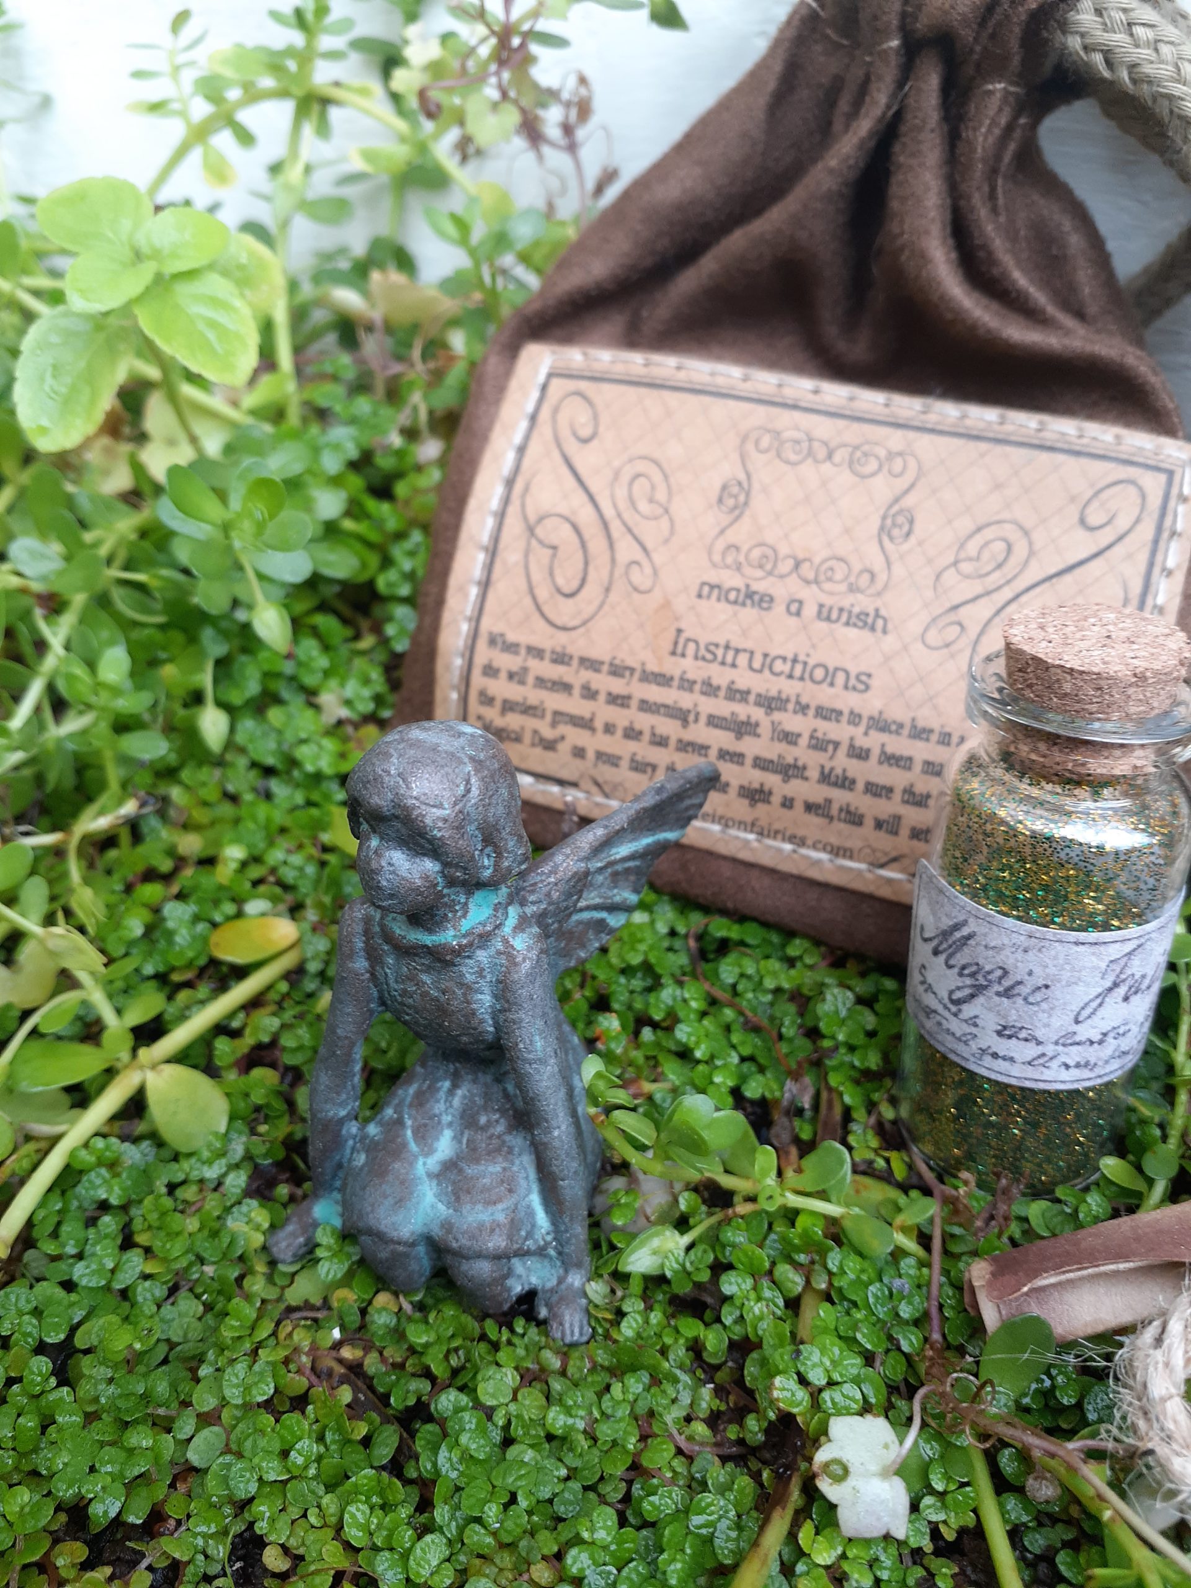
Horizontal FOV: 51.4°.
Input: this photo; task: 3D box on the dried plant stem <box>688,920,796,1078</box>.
[{"bbox_3d":[0.022,0.032,0.201,0.009,0.010,0.043,-6,28,-11],"label":"dried plant stem"}]

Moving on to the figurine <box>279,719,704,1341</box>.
[{"bbox_3d":[-0.013,0.023,0.149,0.043,0.071,0.039,13,30,24],"label":"figurine"}]

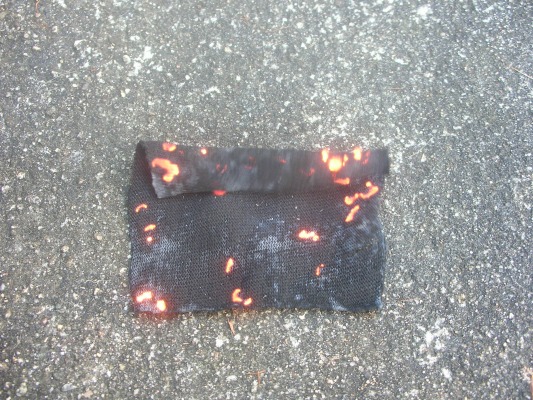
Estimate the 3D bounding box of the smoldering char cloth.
[{"bbox_3d":[-0.002,0.008,0.225,0.070,0.013,0.046,0,77,0],"label":"smoldering char cloth"}]

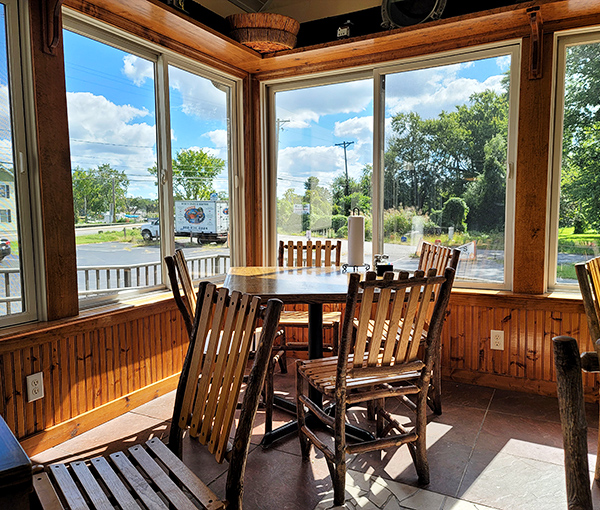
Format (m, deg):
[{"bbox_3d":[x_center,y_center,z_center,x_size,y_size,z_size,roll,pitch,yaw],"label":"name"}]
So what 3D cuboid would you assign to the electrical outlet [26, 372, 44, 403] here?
[{"bbox_3d":[-1.184,0.593,2.200,0.008,0.115,0.071,2,5,28],"label":"electrical outlet"}]

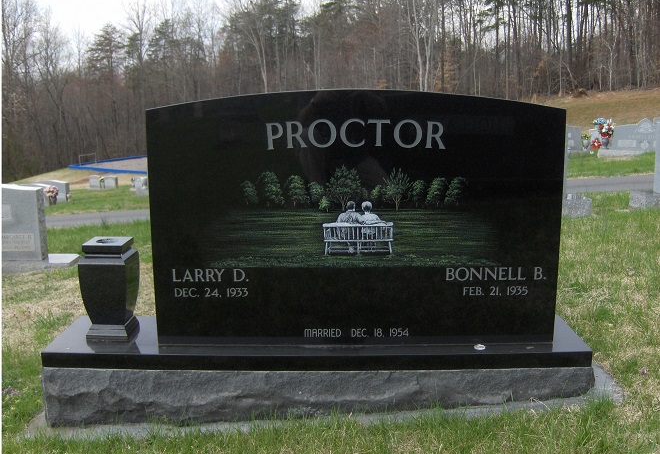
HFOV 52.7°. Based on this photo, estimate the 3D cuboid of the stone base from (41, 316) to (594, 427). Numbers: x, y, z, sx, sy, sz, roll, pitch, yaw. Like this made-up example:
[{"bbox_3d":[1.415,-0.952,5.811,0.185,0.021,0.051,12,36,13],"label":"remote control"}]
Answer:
[{"bbox_3d":[-0.040,0.456,2.190,1.680,0.210,0.345,0,12,0],"label":"stone base"}]

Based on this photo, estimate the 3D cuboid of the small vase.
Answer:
[{"bbox_3d":[-0.709,0.199,2.155,0.150,0.310,0.150,0,12,0],"label":"small vase"}]

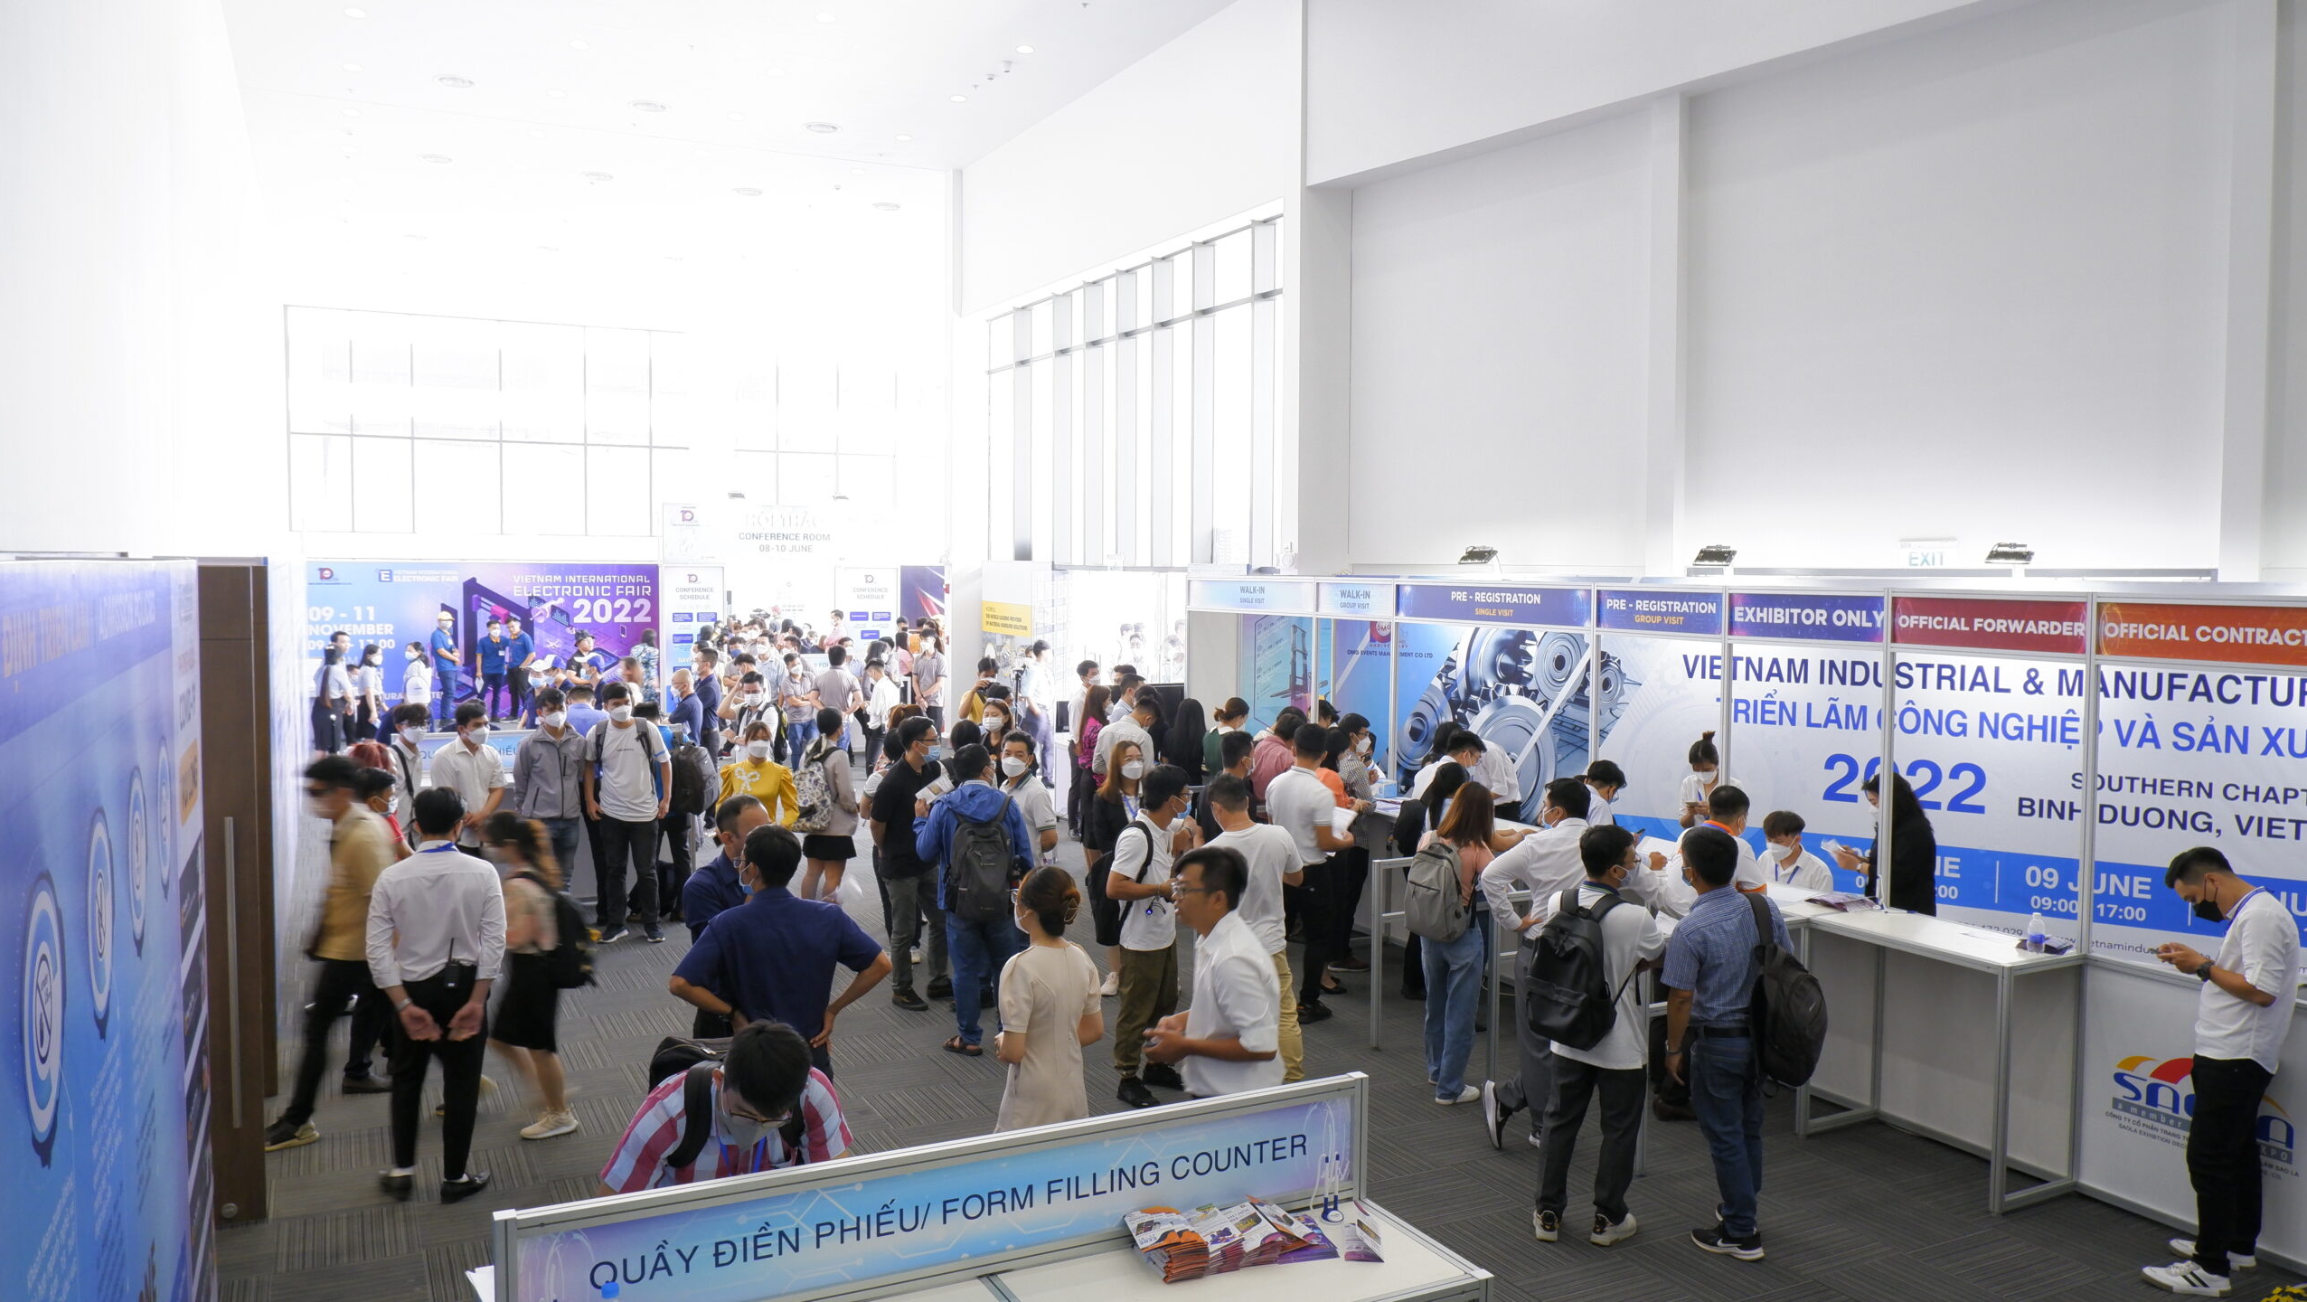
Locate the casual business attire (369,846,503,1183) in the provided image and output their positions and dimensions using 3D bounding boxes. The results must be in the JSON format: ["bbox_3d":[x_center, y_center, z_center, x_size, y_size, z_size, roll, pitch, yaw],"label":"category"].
[{"bbox_3d":[-3.022,1.517,6.255,0.570,1.450,0.360,-1,4,-19],"label":"casual business attire"}]

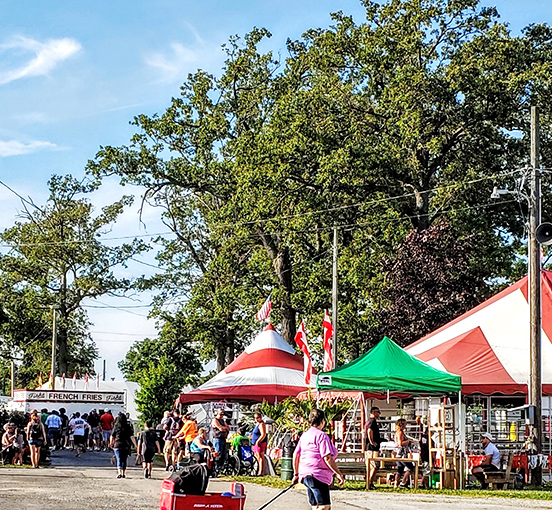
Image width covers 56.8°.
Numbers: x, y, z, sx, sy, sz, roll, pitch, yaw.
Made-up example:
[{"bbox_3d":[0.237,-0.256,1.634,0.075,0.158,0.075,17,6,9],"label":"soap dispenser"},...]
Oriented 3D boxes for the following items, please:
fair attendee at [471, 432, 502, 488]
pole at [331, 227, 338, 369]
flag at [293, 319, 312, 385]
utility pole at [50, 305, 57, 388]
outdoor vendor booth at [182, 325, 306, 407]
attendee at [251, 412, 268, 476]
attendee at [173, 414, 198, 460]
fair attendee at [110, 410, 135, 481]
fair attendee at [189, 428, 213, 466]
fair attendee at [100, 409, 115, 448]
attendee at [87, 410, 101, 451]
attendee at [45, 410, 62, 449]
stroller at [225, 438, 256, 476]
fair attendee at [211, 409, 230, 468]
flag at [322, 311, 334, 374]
[{"bbox_3d":[4.564,4.488,11.100,0.680,1.210,0.500,-1,-9,9],"label":"fair attendee"},{"bbox_3d":[2.520,3.597,22.000,0.220,9.600,0.220,0,-9,0],"label":"pole"},{"bbox_3d":[0.752,2.768,14.500,0.500,1.750,0.250,-2,-10,11],"label":"flag"},{"bbox_3d":[-14.793,7.490,34.000,0.280,8.200,0.280,3,-10,-17],"label":"utility pole"},{"bbox_3d":[-0.137,5.209,20.000,5.300,4.900,5.300,-9,-13,42],"label":"outdoor vendor booth"},{"bbox_3d":[-0.430,4.935,13.300,0.400,1.640,0.460,3,-10,-21],"label":"attendee"},{"bbox_3d":[-2.516,5.144,14.200,0.680,1.560,0.550,2,-10,-14],"label":"attendee"},{"bbox_3d":[-3.852,4.812,12.900,0.560,1.660,0.420,3,-9,-17],"label":"fair attendee"},{"bbox_3d":[-1.913,5.027,13.200,0.720,1.170,0.550,-2,-9,12],"label":"fair attendee"},{"bbox_3d":[-7.193,7.462,21.800,0.560,1.760,0.380,2,-9,-14],"label":"fair attendee"},{"bbox_3d":[-7.862,7.530,22.000,0.560,1.750,0.380,1,-9,-9],"label":"attendee"},{"bbox_3d":[-9.759,7.676,22.400,0.600,1.710,0.420,2,-10,-12],"label":"attendee"},{"bbox_3d":[-0.911,5.274,13.300,0.680,0.970,0.950,5,-11,-30],"label":"stroller"},{"bbox_3d":[-1.456,4.907,13.400,0.430,1.740,0.530,-7,-12,36],"label":"fair attendee"},{"bbox_3d":[1.536,2.570,15.000,0.360,1.850,0.250,-1,-9,9],"label":"flag"}]

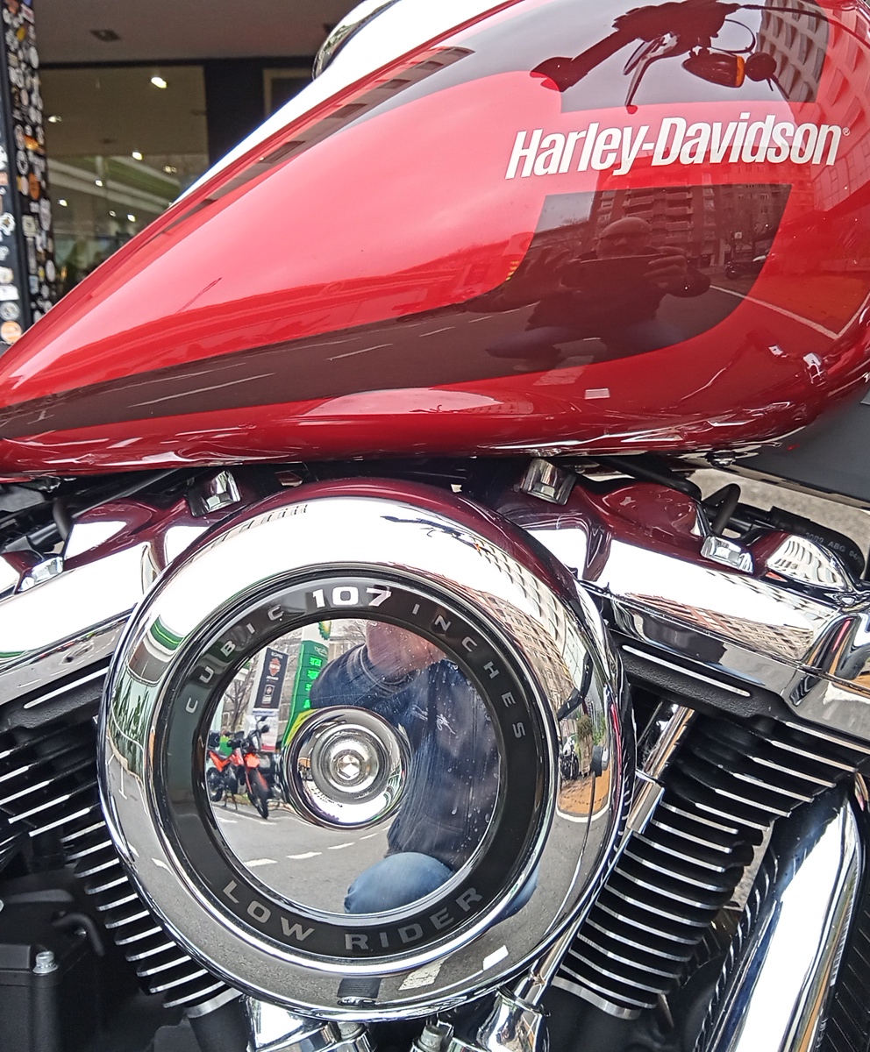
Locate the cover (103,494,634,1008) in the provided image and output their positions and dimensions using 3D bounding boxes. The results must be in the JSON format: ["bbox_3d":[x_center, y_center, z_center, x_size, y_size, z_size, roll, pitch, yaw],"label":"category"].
[{"bbox_3d":[-0.029,0.093,0.472,0.222,0.222,0.075,0,2,7],"label":"cover"}]

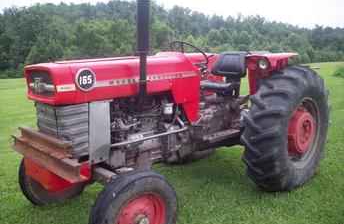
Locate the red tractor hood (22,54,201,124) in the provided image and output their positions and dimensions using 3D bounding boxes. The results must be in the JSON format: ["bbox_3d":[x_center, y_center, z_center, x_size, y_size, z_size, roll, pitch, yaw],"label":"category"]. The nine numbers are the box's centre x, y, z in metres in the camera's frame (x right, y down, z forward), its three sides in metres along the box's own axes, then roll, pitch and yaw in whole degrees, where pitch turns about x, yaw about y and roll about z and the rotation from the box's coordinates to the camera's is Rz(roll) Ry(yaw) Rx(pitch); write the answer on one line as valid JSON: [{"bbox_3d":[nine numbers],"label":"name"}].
[{"bbox_3d":[-0.447,-0.188,3.338,1.580,0.700,0.520,-8,13,-43],"label":"red tractor hood"}]

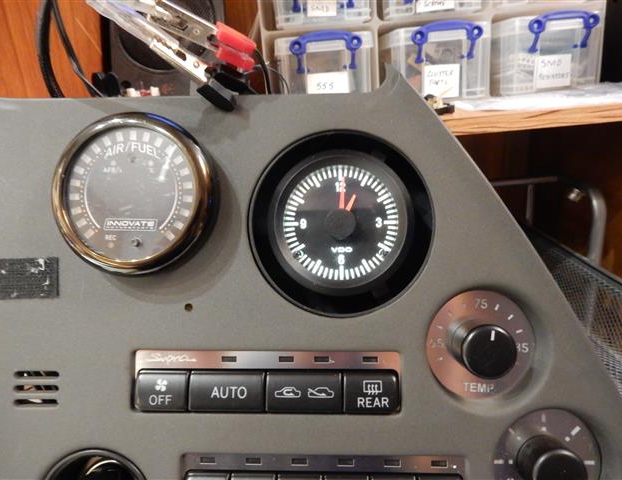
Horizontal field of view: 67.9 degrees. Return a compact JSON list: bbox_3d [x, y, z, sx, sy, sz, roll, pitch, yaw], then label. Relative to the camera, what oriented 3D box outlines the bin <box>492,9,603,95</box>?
[{"bbox_3d":[0.217,-0.188,0.475,0.085,0.066,0.120,-7,20,-3],"label":"bin"}]

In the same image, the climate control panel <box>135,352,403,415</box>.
[{"bbox_3d":[-0.017,0.056,0.185,0.104,0.025,0.013,1,0,0],"label":"climate control panel"}]

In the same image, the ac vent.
[{"bbox_3d":[-0.109,0.059,0.185,0.018,0.014,0.005,1,0,0],"label":"ac vent"}]

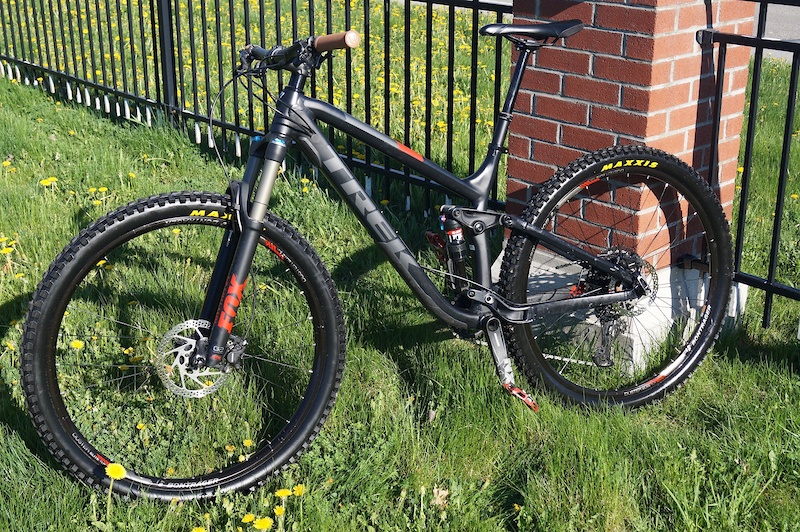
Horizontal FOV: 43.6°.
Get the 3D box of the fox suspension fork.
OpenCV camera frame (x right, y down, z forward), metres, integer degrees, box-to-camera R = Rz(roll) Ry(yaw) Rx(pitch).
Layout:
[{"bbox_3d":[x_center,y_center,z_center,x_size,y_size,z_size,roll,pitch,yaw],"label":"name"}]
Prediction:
[{"bbox_3d":[-0.376,-0.044,2.321,0.120,0.560,0.180,17,2,-27],"label":"fox suspension fork"}]

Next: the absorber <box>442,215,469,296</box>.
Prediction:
[{"bbox_3d":[0.144,-0.025,2.533,0.056,0.217,0.052,-7,11,1],"label":"absorber"}]

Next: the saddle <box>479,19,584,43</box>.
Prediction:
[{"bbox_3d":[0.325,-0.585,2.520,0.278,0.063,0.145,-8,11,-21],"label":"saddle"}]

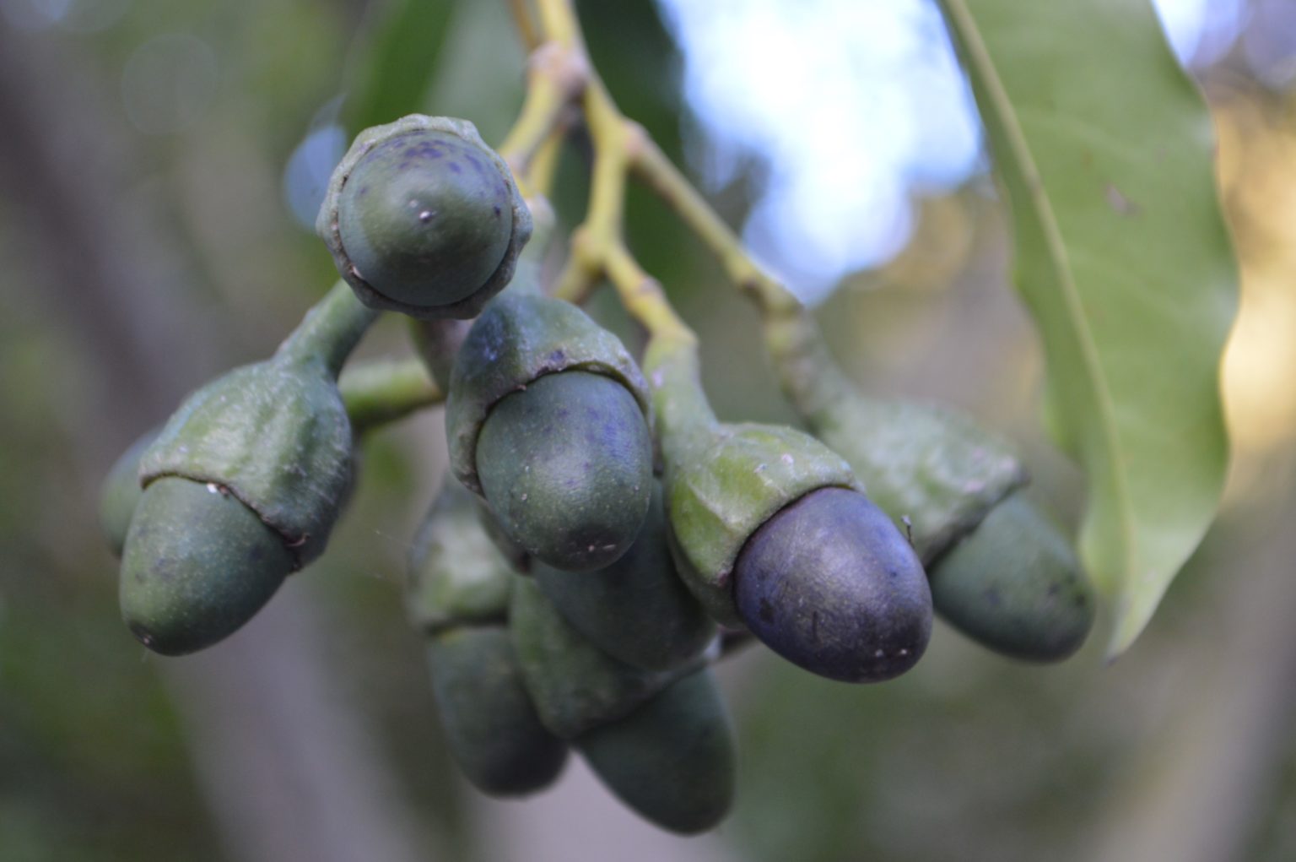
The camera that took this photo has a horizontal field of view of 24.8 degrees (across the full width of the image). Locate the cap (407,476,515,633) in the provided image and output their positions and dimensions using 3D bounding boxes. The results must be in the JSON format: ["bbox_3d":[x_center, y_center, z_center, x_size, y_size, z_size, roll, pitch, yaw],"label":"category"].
[{"bbox_3d":[-0.018,0.012,0.305,0.017,0.015,0.017,-12,0,0],"label":"cap"}]

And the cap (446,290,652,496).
[{"bbox_3d":[-0.009,-0.004,0.272,0.019,0.019,0.016,0,39,-9],"label":"cap"}]

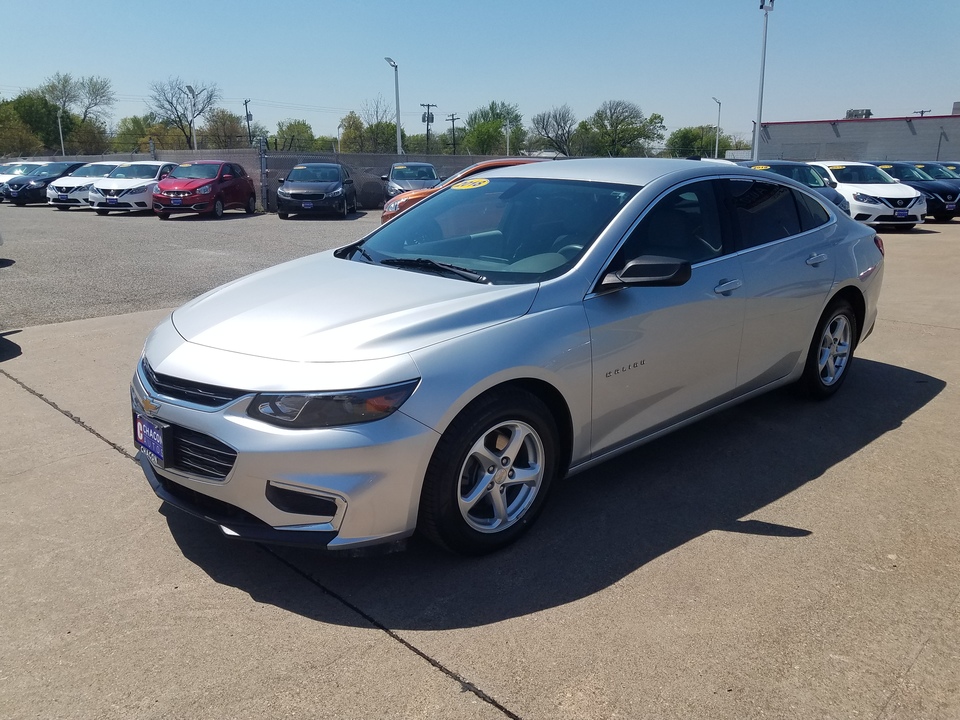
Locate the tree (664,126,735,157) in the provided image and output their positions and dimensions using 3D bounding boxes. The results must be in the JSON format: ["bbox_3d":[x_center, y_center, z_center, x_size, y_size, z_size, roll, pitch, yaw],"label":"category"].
[{"bbox_3d":[20.913,-20.071,69.234,6.666,4.835,5.666,4,16,16],"label":"tree"}]

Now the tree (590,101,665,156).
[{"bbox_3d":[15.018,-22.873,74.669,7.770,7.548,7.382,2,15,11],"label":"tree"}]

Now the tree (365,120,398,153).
[{"bbox_3d":[-11.189,-24.773,84.454,4.430,6.228,4.209,0,15,0],"label":"tree"}]

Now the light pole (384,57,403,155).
[{"bbox_3d":[-3.956,-11.060,34.297,0.650,6.190,0.300,0,15,0],"label":"light pole"}]

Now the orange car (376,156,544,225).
[{"bbox_3d":[0.340,-2.510,11.900,4.000,1.520,1.700,-1,15,0],"label":"orange car"}]

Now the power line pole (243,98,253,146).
[{"bbox_3d":[-25.768,-24.781,81.255,1.109,8.840,0.700,-5,16,-16],"label":"power line pole"}]

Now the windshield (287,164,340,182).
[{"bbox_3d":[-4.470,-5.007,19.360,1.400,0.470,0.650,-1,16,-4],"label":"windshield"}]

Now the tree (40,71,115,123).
[{"bbox_3d":[-42.777,-25.359,78.066,7.333,10.781,6.966,-8,17,-26],"label":"tree"}]

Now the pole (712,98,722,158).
[{"bbox_3d":[16.511,-15.489,50.774,0.694,5.779,0.300,-1,15,0],"label":"pole"}]

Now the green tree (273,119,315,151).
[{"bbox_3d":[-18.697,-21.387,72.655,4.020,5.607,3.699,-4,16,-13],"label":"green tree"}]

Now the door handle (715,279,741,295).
[{"bbox_3d":[1.185,-0.349,3.439,0.220,0.055,0.050,-13,20,-40],"label":"door handle"}]

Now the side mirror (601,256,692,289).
[{"bbox_3d":[0.704,-0.371,3.031,0.240,0.140,0.255,-13,20,-39],"label":"side mirror"}]

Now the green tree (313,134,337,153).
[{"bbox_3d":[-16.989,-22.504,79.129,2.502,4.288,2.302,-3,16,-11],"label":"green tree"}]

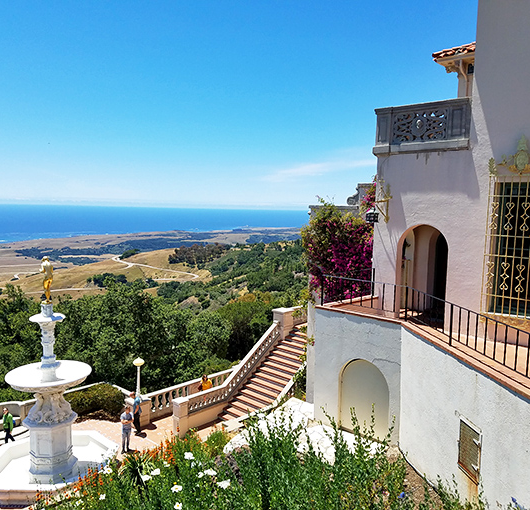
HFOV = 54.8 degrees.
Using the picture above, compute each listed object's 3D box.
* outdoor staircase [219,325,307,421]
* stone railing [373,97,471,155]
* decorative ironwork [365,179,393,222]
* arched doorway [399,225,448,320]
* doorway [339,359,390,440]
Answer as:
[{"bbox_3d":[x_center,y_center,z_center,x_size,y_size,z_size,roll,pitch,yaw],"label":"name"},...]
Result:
[{"bbox_3d":[0.807,5.328,22.381,2.700,3.200,5.300,6,8,41],"label":"outdoor staircase"},{"bbox_3d":[3.710,-2.995,12.140,2.372,1.110,0.350,6,8,41],"label":"stone railing"},{"bbox_3d":[2.798,-1.330,12.473,0.345,1.093,0.978,6,8,41],"label":"decorative ironwork"},{"bbox_3d":[3.913,0.511,12.513,1.284,2.524,0.450,6,8,41],"label":"arched doorway"},{"bbox_3d":[2.166,3.071,11.027,1.226,1.677,0.220,6,8,41],"label":"doorway"}]

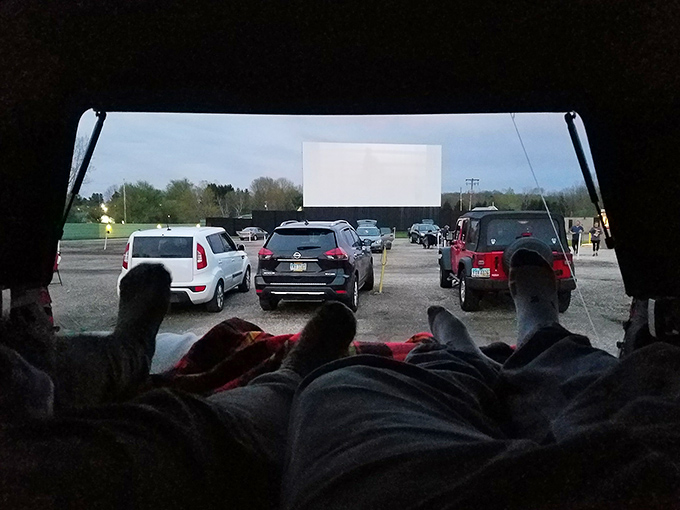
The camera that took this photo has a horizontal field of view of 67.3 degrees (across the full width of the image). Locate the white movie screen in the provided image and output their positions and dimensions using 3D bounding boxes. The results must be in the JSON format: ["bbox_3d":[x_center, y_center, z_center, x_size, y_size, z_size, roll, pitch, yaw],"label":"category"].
[{"bbox_3d":[5.654,-13.215,85.197,23.592,10.527,0.500,-1,3,-10],"label":"white movie screen"}]

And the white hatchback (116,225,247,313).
[{"bbox_3d":[-3.112,0.175,10.951,1.820,1.620,4.120,0,5,1],"label":"white hatchback"}]

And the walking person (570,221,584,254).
[{"bbox_3d":[12.324,-0.900,26.500,0.620,1.749,0.420,1,4,20],"label":"walking person"}]

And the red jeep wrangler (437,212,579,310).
[{"bbox_3d":[3.169,0.028,10.371,1.900,1.820,4.620,0,4,4],"label":"red jeep wrangler"}]

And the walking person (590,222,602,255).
[{"bbox_3d":[12.506,-0.763,24.900,0.600,1.672,0.420,1,4,20],"label":"walking person"}]

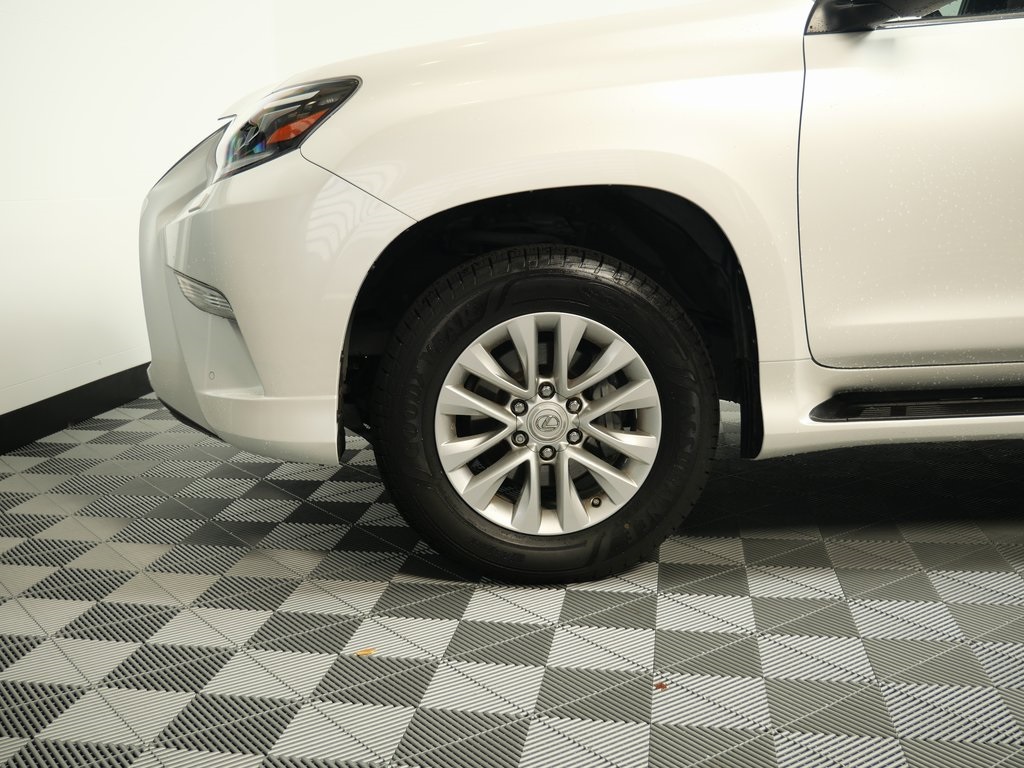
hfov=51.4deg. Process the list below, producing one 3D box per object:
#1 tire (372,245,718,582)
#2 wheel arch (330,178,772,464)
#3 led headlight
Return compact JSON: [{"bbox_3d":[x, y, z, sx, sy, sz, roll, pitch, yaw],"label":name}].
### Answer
[{"bbox_3d":[0.074,0.066,2.405,0.775,0.765,0.270,-1,10,-4],"label":"tire"},{"bbox_3d":[0.081,-0.145,2.361,0.900,0.585,0.280,-1,10,-4],"label":"wheel arch"},{"bbox_3d":[-0.509,-0.552,2.353,0.385,0.215,0.350,-1,10,-4],"label":"led headlight"}]

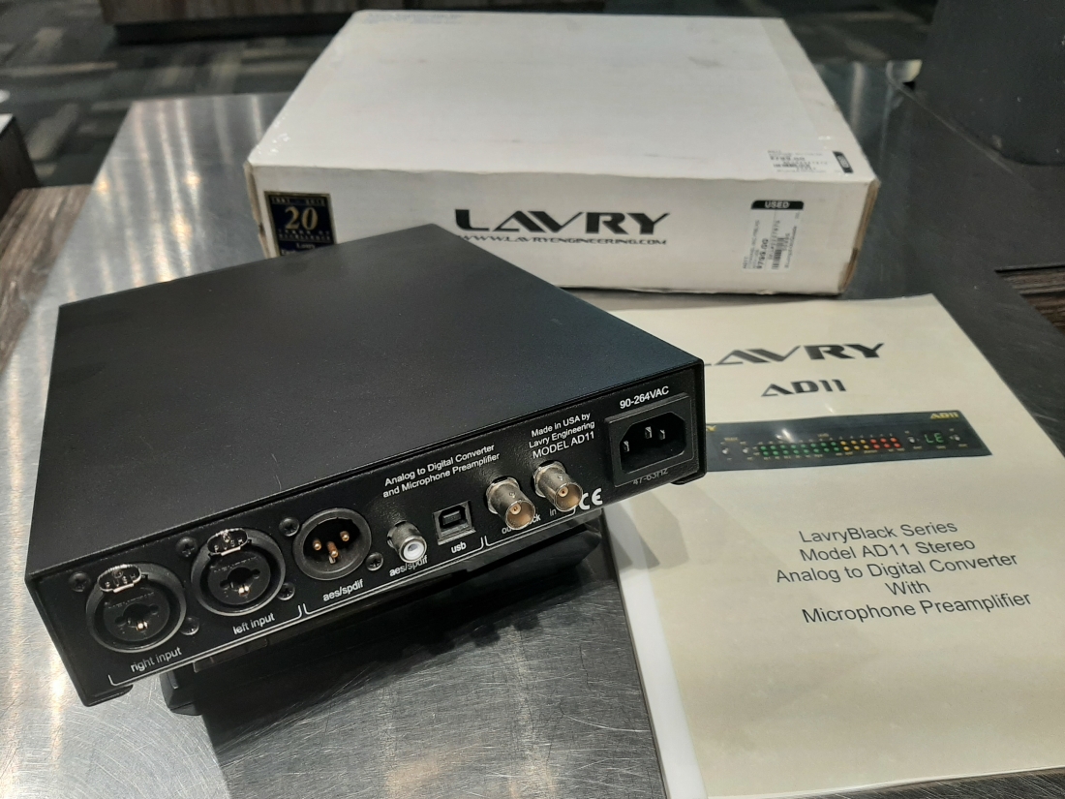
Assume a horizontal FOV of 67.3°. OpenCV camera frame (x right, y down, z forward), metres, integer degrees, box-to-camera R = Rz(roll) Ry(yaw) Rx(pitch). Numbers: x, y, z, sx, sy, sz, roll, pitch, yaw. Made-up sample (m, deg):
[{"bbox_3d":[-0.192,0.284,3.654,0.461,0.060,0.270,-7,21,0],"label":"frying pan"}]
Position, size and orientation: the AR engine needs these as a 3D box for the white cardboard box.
[{"bbox_3d":[0.021,-0.196,0.583,0.358,0.075,0.292,2,42,2],"label":"white cardboard box"}]

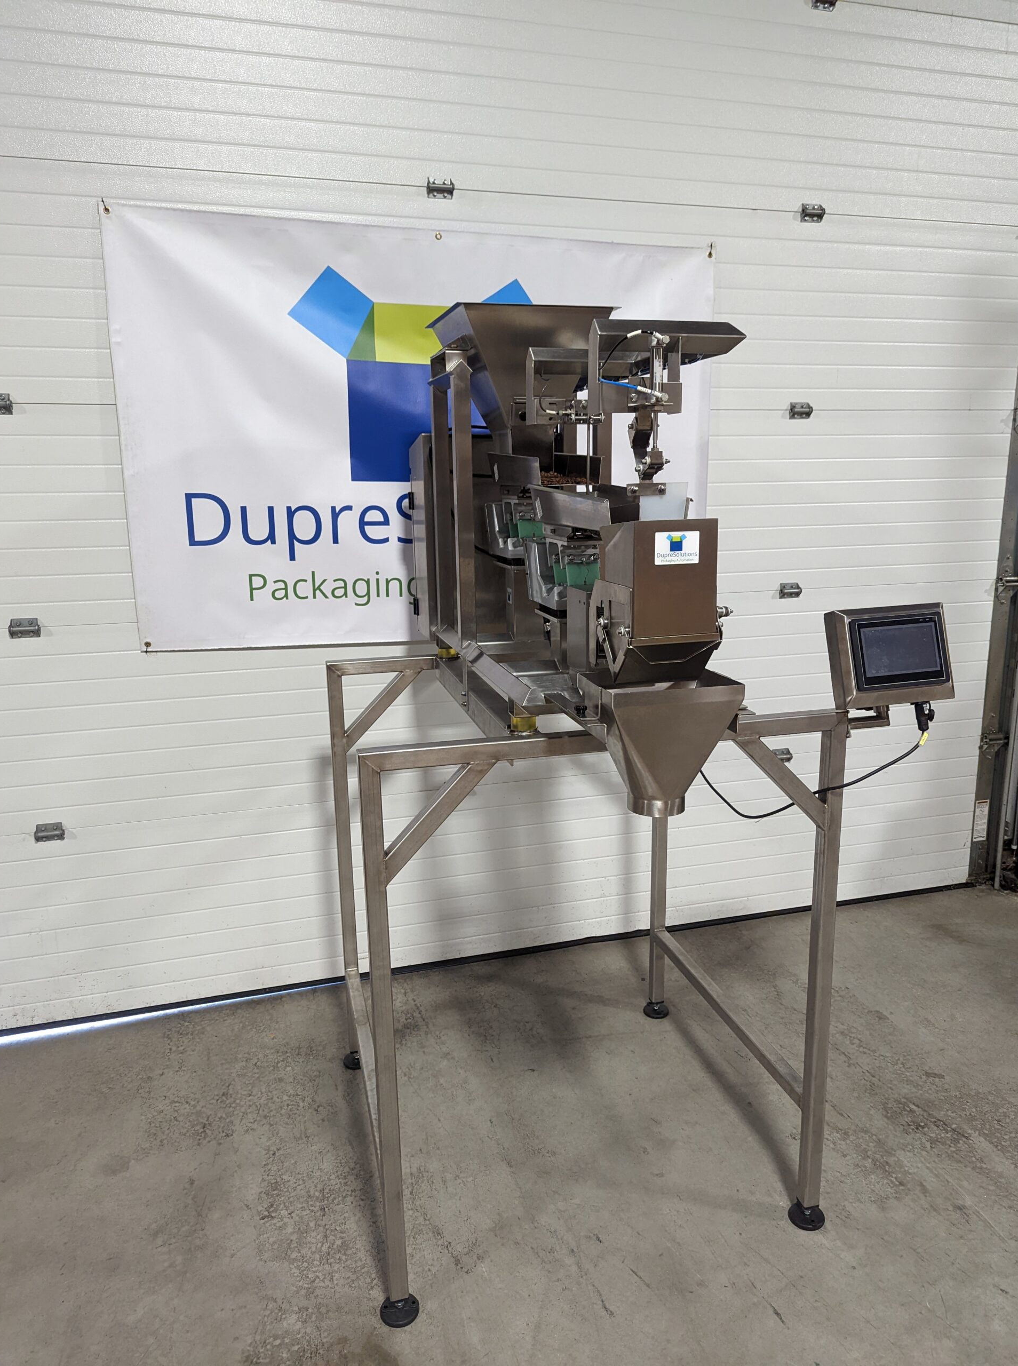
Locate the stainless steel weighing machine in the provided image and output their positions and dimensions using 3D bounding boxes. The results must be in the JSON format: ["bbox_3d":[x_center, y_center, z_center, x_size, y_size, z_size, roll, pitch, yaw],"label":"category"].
[{"bbox_3d":[0.198,0.163,2.273,1.216,2.010,1.412,-4,13,-14],"label":"stainless steel weighing machine"}]

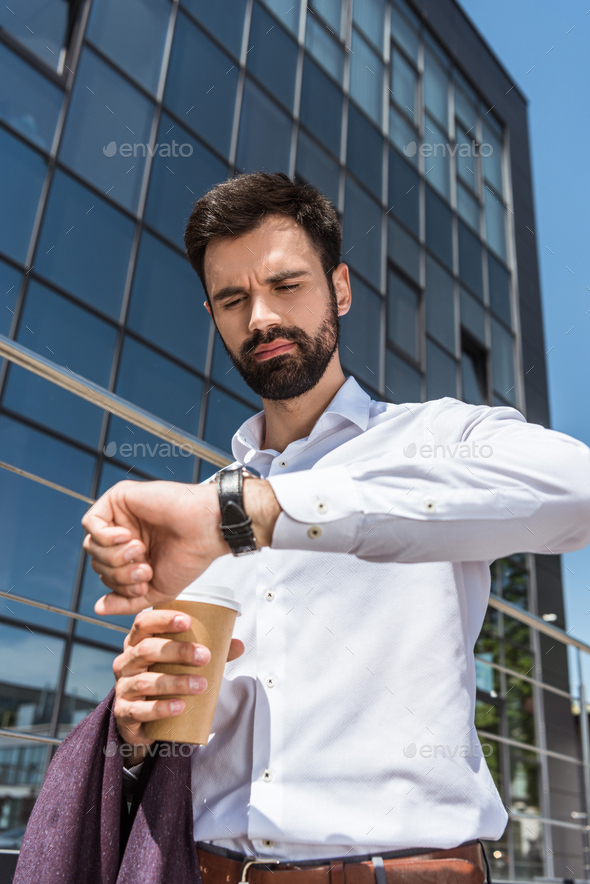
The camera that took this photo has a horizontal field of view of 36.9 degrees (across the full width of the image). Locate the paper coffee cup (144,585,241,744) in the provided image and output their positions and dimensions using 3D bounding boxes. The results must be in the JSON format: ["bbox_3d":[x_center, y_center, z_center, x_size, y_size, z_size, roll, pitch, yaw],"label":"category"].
[{"bbox_3d":[-0.097,0.200,0.798,0.086,0.136,0.086,9,-19,-5],"label":"paper coffee cup"}]

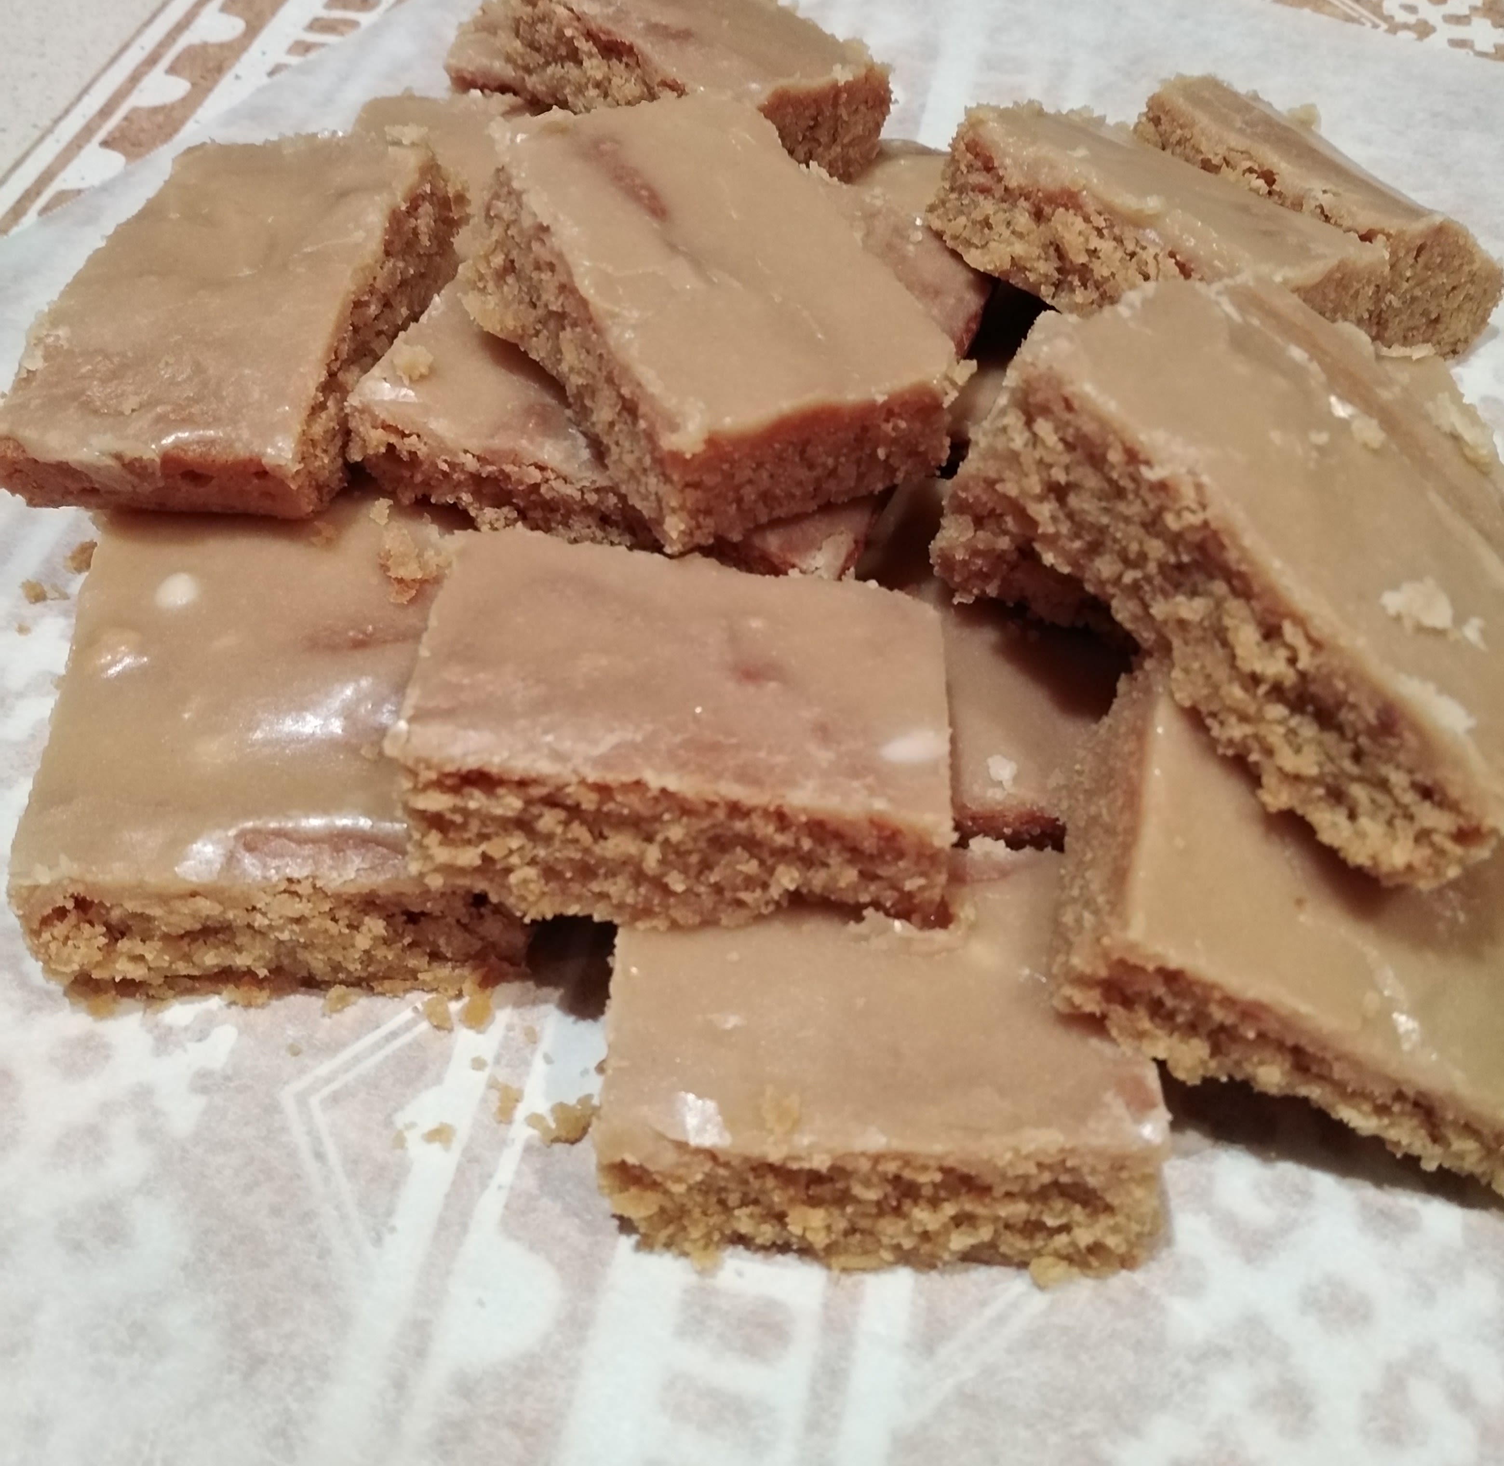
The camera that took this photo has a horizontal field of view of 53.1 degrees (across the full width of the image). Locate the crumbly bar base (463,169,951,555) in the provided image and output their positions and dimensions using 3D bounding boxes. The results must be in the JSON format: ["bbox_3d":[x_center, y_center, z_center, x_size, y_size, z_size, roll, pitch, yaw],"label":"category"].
[{"bbox_3d":[-0.005,-0.057,0.208,0.041,0.016,0.060,-19,61,-19],"label":"crumbly bar base"}]

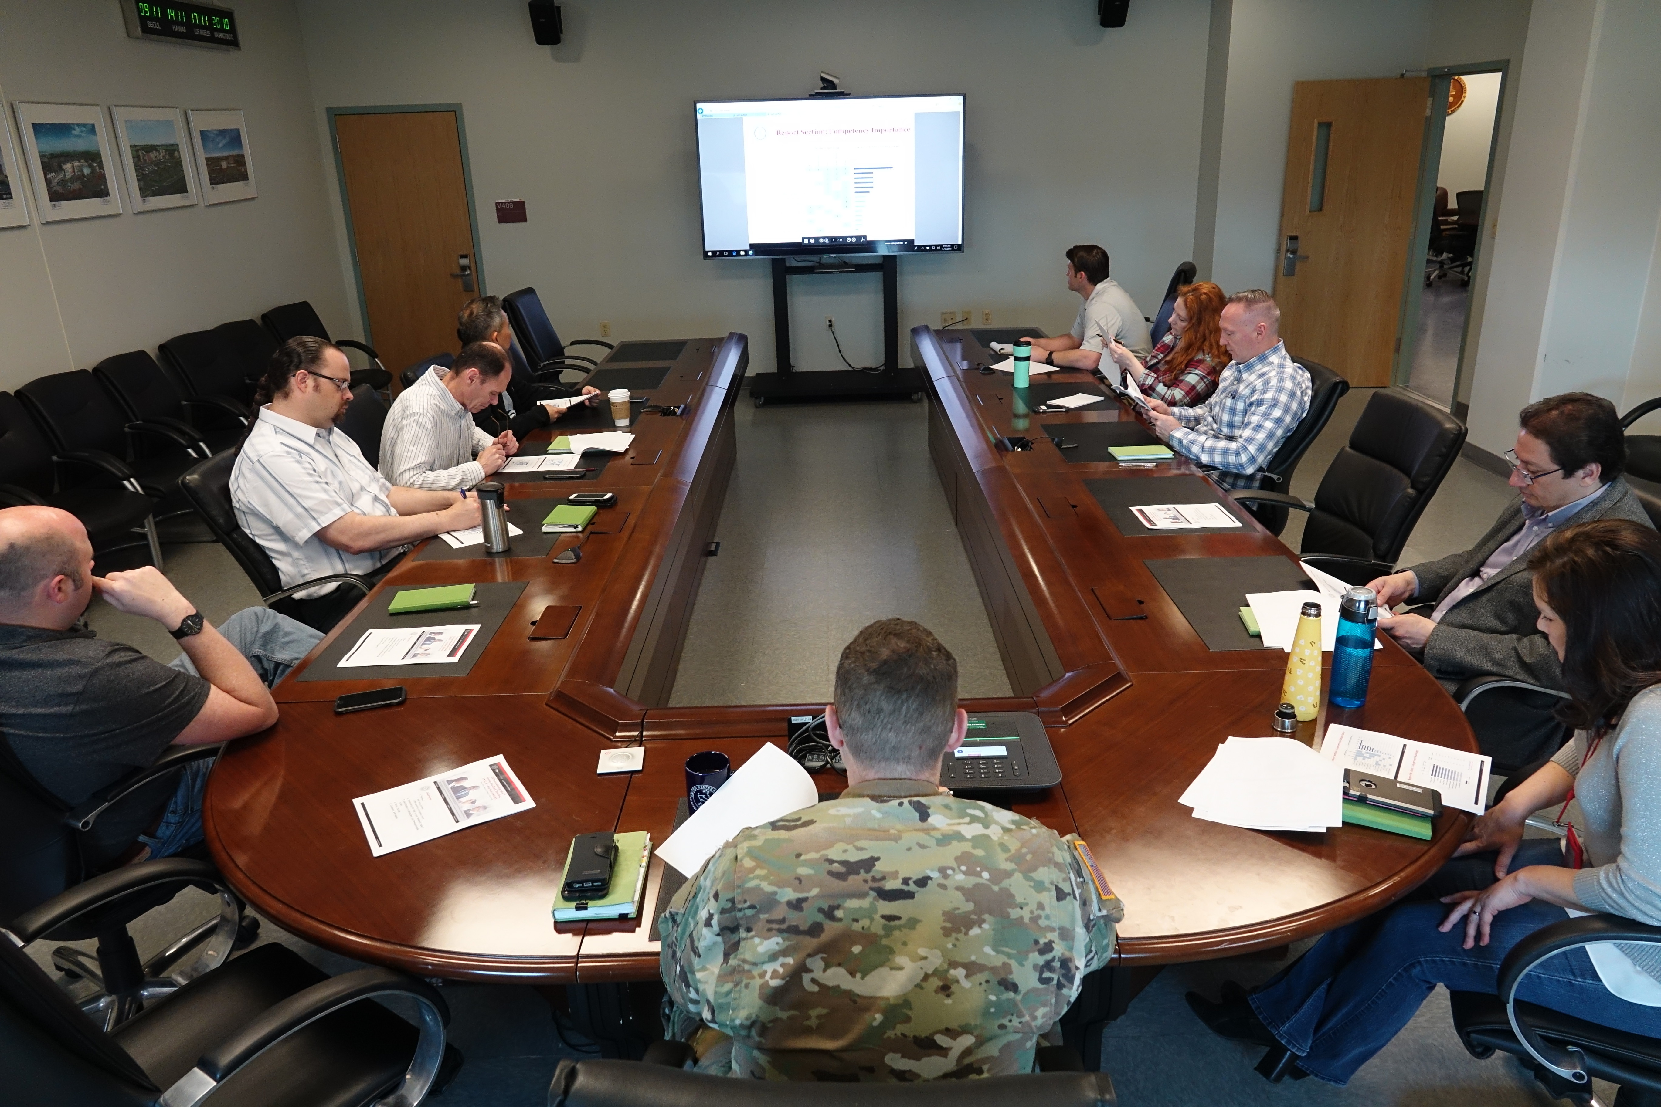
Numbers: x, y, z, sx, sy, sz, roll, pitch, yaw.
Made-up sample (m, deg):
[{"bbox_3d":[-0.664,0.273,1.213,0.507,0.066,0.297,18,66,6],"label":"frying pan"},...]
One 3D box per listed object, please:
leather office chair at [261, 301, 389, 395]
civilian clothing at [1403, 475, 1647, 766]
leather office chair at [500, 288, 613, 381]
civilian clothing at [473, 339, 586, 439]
[{"bbox_3d":[-3.334,-1.227,7.543,0.670,0.930,0.620,-2,20,0],"label":"leather office chair"},{"bbox_3d":[1.462,0.147,2.461,0.560,0.670,0.520,-4,21,-5],"label":"civilian clothing"},{"bbox_3d":[-1.513,-1.059,6.696,0.700,1.060,0.650,-2,20,0],"label":"leather office chair"},{"bbox_3d":[-1.342,-0.618,4.692,0.560,0.620,0.500,-1,21,0],"label":"civilian clothing"}]

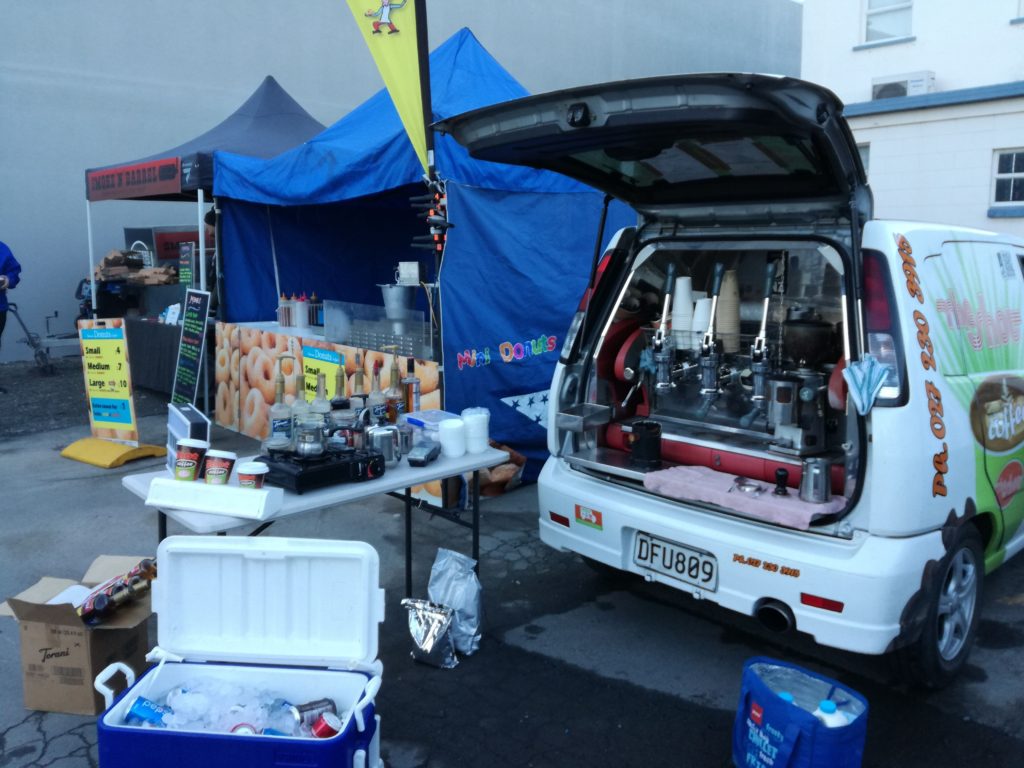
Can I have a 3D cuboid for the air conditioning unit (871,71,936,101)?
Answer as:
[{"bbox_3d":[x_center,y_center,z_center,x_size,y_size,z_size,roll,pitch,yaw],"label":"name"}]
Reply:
[{"bbox_3d":[5.917,-4.376,12.118,0.300,0.570,0.810,-8,12,-43],"label":"air conditioning unit"}]

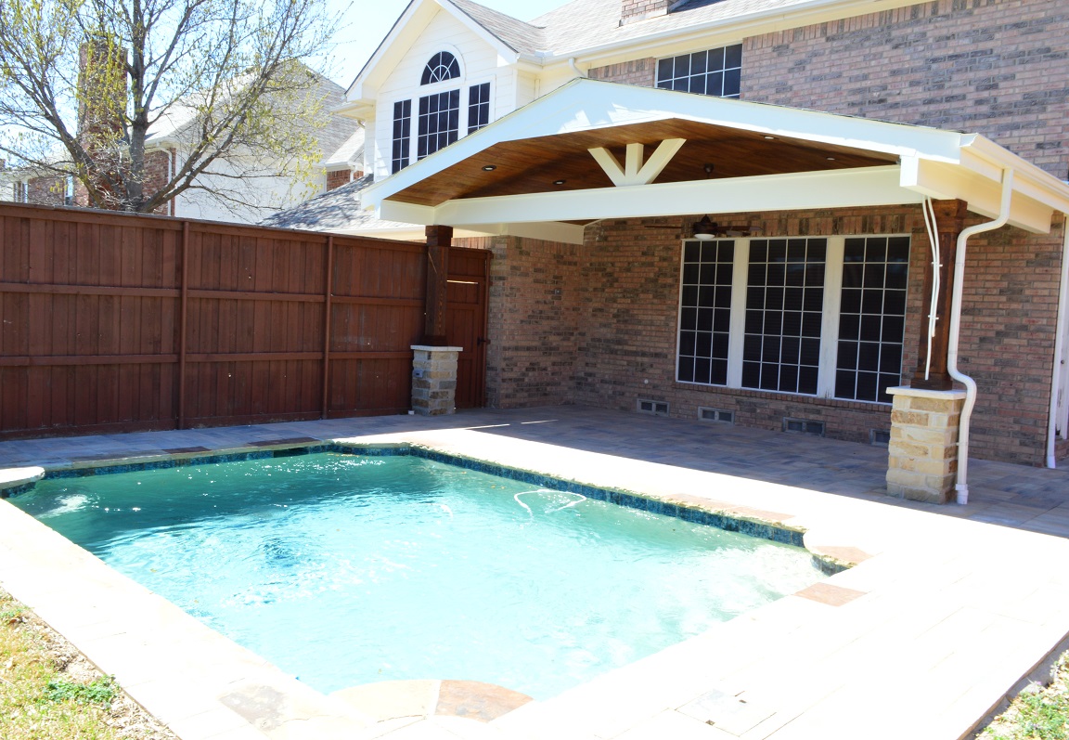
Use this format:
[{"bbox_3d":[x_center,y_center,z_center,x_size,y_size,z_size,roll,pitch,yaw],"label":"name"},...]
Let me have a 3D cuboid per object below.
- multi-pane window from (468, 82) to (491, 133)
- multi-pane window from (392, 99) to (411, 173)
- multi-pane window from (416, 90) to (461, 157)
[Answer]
[{"bbox_3d":[-0.954,-4.213,14.489,0.522,1.420,0.100,6,5,40],"label":"multi-pane window"},{"bbox_3d":[-2.491,-4.365,15.785,0.516,1.420,0.100,6,5,40],"label":"multi-pane window"},{"bbox_3d":[-1.729,-4.289,15.142,1.094,1.420,0.100,6,5,40],"label":"multi-pane window"}]

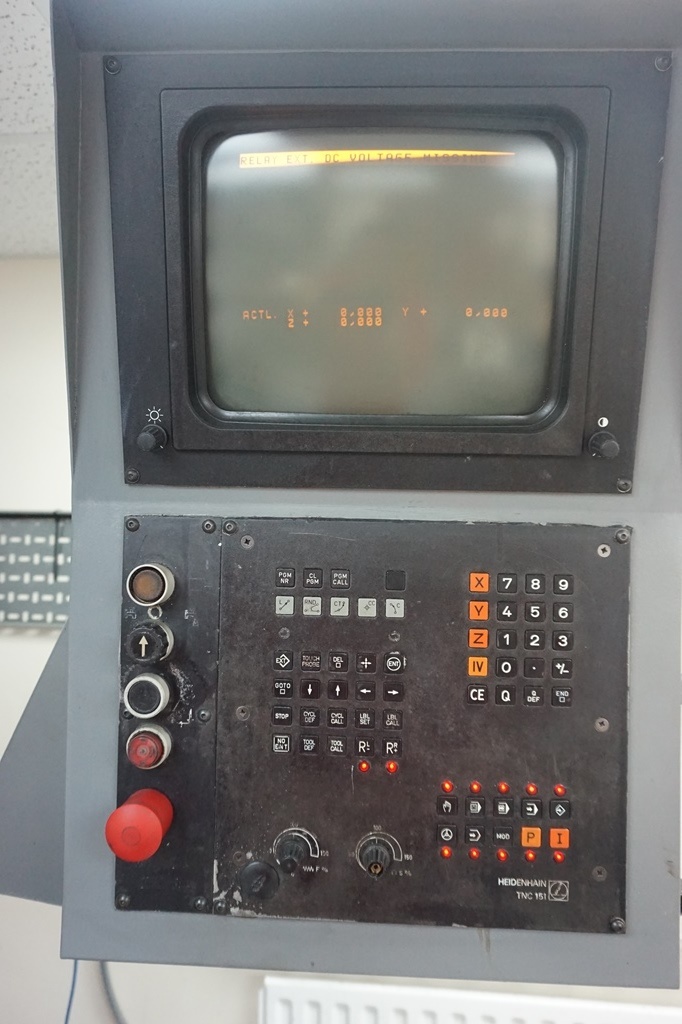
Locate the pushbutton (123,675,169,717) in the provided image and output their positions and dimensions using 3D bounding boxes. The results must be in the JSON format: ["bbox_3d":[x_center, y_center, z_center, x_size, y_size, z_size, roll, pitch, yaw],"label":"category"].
[{"bbox_3d":[-0.134,0.127,0.529,0.029,0.029,0.011,1,-2,2],"label":"pushbutton"}]

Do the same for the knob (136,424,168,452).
[{"bbox_3d":[-0.131,-0.050,0.528,0.019,0.019,0.019,1,12,3],"label":"knob"}]

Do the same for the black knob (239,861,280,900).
[{"bbox_3d":[-0.057,0.258,0.537,0.026,0.026,0.010,1,-1,2],"label":"black knob"}]

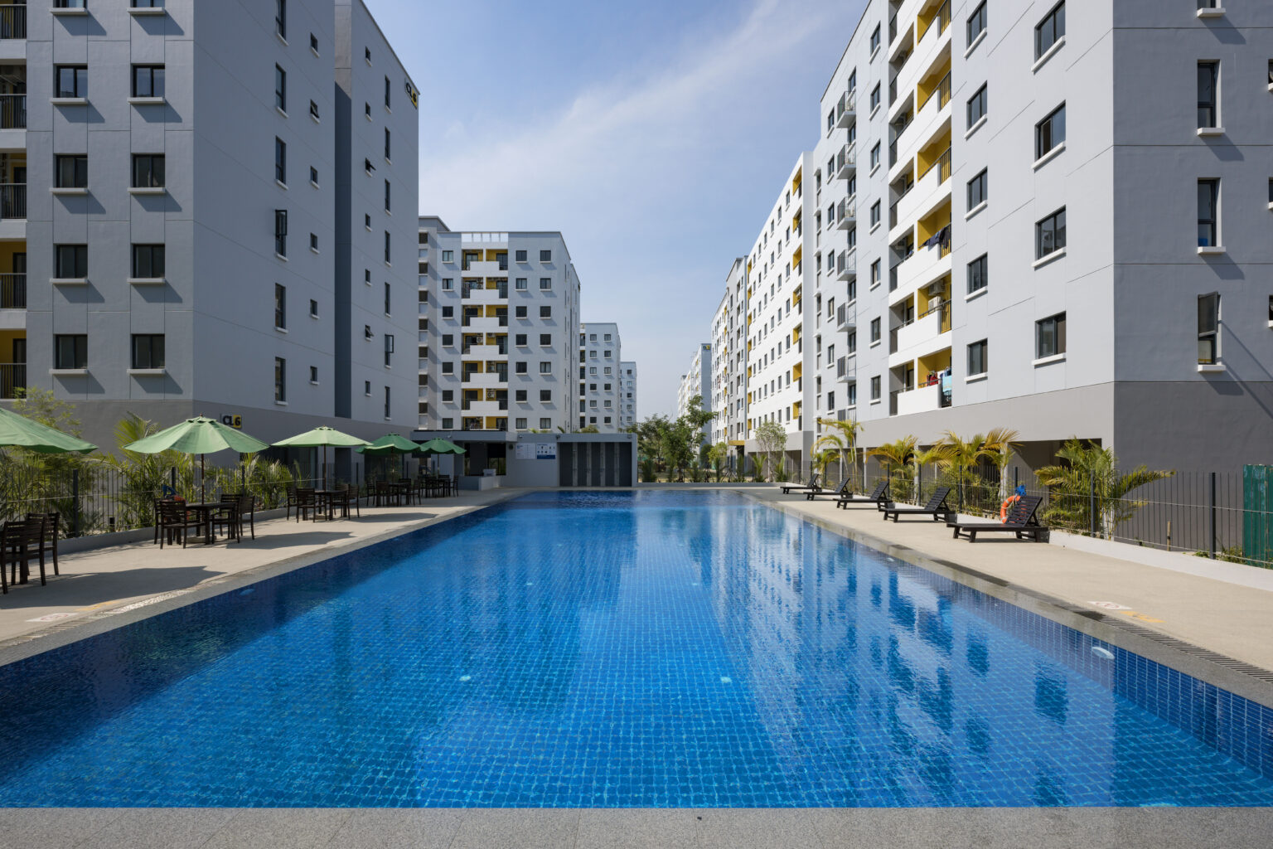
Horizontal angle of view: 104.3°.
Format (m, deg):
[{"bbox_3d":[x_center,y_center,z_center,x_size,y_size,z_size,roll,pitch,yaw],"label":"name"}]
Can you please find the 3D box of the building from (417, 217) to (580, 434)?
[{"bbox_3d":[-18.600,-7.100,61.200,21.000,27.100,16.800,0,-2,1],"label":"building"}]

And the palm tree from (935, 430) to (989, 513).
[{"bbox_3d":[9.477,1.447,14.400,1.700,2.500,1.650,0,-2,1],"label":"palm tree"}]

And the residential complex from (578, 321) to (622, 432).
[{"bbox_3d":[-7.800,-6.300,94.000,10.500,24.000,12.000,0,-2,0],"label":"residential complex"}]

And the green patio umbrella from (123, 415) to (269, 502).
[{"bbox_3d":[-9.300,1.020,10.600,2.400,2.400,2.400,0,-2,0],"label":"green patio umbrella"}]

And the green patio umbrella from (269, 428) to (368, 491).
[{"bbox_3d":[-9.081,1.379,14.300,2.500,2.600,2.500,0,-2,1],"label":"green patio umbrella"}]

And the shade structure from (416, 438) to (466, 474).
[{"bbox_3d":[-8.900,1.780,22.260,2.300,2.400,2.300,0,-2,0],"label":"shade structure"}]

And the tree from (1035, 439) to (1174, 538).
[{"bbox_3d":[9.469,1.360,10.100,2.250,2.150,2.000,0,-2,1],"label":"tree"}]

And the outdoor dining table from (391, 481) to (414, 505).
[{"bbox_3d":[-8.821,2.564,18.100,0.880,0.770,0.880,0,-2,1],"label":"outdoor dining table"}]

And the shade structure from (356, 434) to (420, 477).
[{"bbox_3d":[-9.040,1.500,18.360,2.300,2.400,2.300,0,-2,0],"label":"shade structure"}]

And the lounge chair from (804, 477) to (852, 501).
[{"bbox_3d":[7.950,2.640,20.400,1.850,0.900,0.650,0,-2,0],"label":"lounge chair"}]

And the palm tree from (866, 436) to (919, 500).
[{"bbox_3d":[9.211,1.663,17.800,1.700,2.500,1.650,0,-2,1],"label":"palm tree"}]

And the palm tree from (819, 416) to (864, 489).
[{"bbox_3d":[9.044,1.408,21.900,1.950,3.400,1.800,0,-2,1],"label":"palm tree"}]

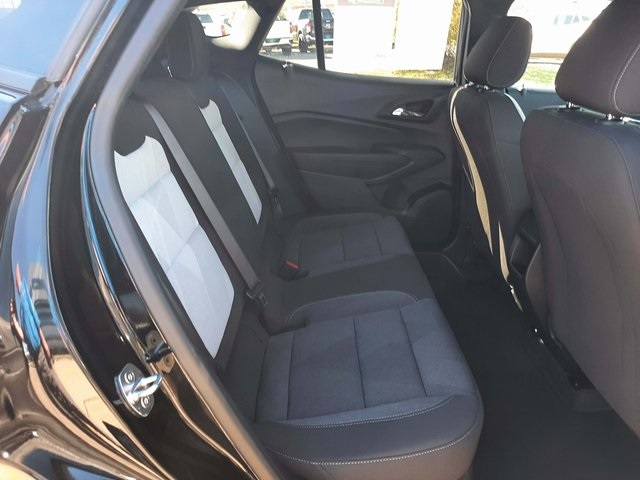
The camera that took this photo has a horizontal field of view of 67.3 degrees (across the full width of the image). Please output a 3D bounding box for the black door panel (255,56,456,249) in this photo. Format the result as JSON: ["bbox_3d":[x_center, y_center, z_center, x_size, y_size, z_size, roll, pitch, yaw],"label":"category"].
[{"bbox_3d":[0.134,-0.300,1.872,0.800,0.740,0.130,2,24,-1],"label":"black door panel"}]

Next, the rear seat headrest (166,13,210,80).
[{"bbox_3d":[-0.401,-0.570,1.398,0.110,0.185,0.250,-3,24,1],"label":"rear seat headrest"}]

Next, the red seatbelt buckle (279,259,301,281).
[{"bbox_3d":[-0.097,0.101,1.558,0.055,0.070,0.030,27,21,-12],"label":"red seatbelt buckle"}]

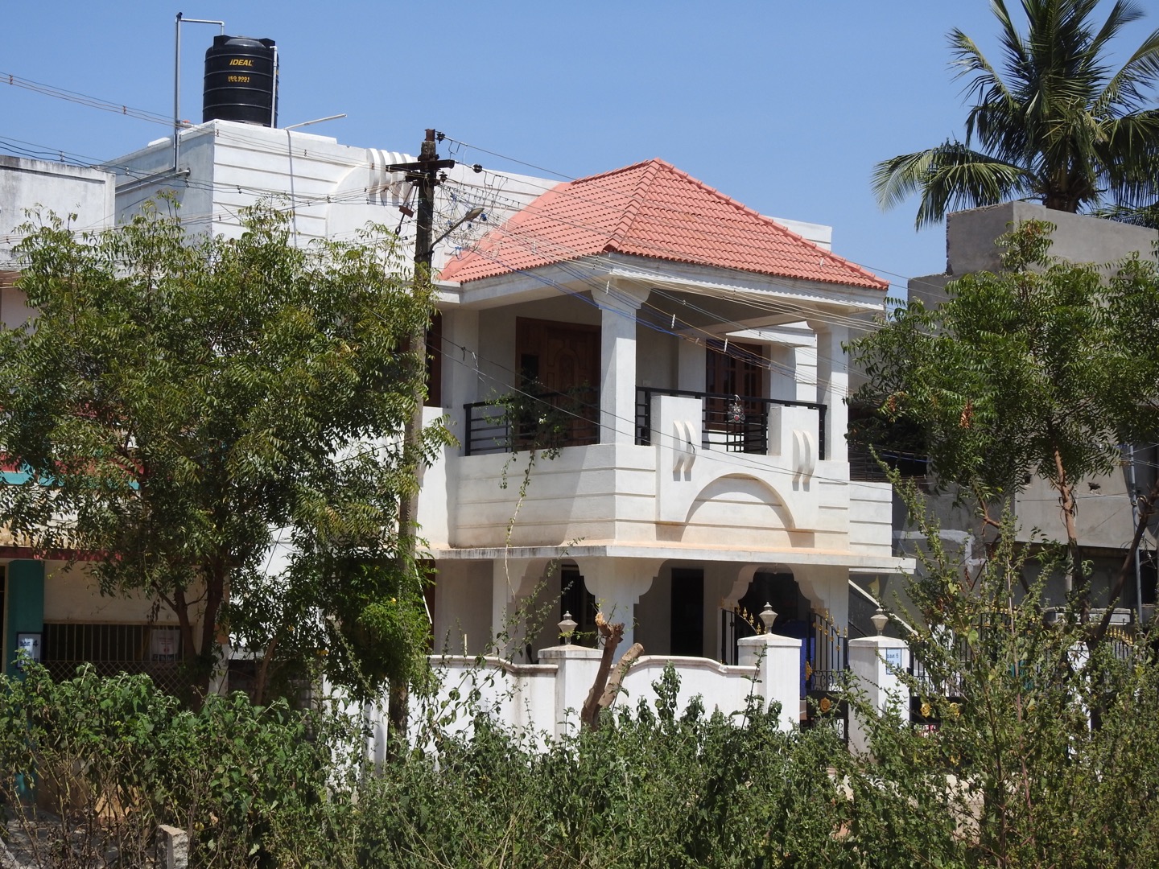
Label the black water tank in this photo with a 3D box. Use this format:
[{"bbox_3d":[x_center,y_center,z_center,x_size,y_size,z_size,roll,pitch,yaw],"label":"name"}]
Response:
[{"bbox_3d":[-4.407,-4.601,30.500,0.980,1.200,0.980,1,-6,0],"label":"black water tank"}]

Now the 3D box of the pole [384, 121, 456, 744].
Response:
[{"bbox_3d":[-1.665,0.183,23.334,0.720,6.550,0.300,0,-6,27],"label":"pole"}]

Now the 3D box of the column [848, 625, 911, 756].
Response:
[{"bbox_3d":[3.554,3.184,27.757,0.490,1.580,0.490,5,-7,-36],"label":"column"}]

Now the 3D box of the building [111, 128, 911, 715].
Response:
[{"bbox_3d":[-1.365,0.388,32.648,10.200,7.590,10.000,5,-7,-36],"label":"building"}]

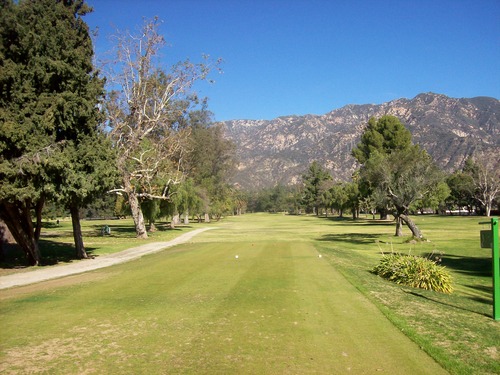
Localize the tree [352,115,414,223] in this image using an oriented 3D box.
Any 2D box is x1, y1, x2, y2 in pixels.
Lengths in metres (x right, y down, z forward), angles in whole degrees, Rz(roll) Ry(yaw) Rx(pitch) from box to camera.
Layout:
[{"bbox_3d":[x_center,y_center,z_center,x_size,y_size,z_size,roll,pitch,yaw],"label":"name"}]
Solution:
[{"bbox_3d":[20.973,-3.154,82.000,9.600,16.800,9.400,0,-2,0],"label":"tree"}]

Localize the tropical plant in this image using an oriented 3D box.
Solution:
[{"bbox_3d":[4.131,2.123,13.300,1.200,0.680,3.200,1,-2,-14],"label":"tropical plant"}]

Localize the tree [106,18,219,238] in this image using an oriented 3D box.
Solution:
[{"bbox_3d":[-6.058,-4.085,36.000,7.700,15.200,7.300,0,-2,0],"label":"tree"}]

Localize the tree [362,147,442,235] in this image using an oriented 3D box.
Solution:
[{"bbox_3d":[10.118,0.299,34.500,5.600,6.000,5.400,0,-2,0],"label":"tree"}]

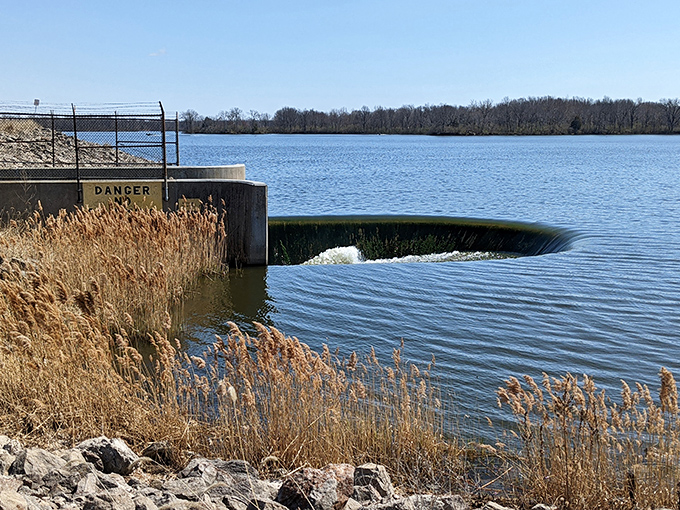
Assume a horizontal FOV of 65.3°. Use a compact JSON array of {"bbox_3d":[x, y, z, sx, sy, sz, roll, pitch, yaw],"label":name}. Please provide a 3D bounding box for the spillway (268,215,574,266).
[{"bbox_3d":[2.682,0.203,18.446,10.600,2.000,8.700,-1,13,-6],"label":"spillway"}]

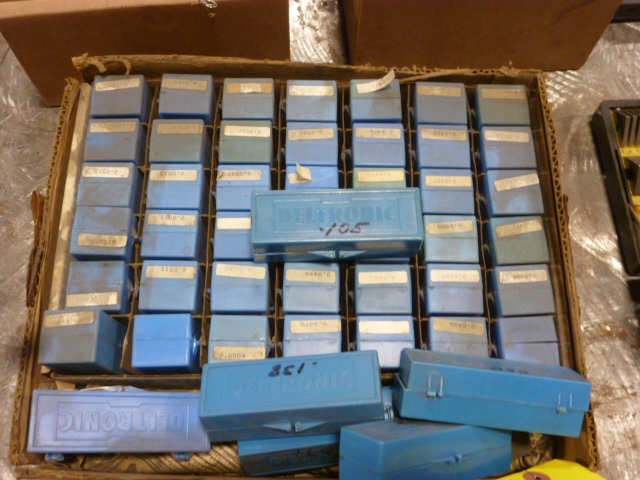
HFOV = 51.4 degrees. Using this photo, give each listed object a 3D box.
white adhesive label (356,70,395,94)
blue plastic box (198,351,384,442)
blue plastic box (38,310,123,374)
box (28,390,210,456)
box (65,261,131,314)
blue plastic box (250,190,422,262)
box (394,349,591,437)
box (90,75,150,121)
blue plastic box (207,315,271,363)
[{"bbox_3d":[0.043,-0.118,0.499,0.032,0.006,0.008,-18,64,32],"label":"white adhesive label"},{"bbox_3d":[-0.017,0.100,0.423,0.111,0.035,0.039,-5,46,2],"label":"blue plastic box"},{"bbox_3d":[-0.161,0.083,0.488,0.038,0.111,0.035,-2,69,3],"label":"blue plastic box"},{"bbox_3d":[-0.128,0.119,0.438,0.111,0.035,0.039,4,76,-14],"label":"box"},{"bbox_3d":[-0.153,0.050,0.503,0.038,0.111,0.035,-1,70,-2],"label":"box"},{"bbox_3d":[0.010,-0.009,0.446,0.111,0.035,0.039,-1,66,-6],"label":"blue plastic box"},{"bbox_3d":[0.107,0.096,0.421,0.111,0.039,0.035,7,93,-1],"label":"box"},{"bbox_3d":[-0.155,-0.091,0.558,0.038,0.111,0.035,-1,70,-2],"label":"box"},{"bbox_3d":[-0.055,0.086,0.491,0.038,0.111,0.035,0,70,-2],"label":"blue plastic box"}]

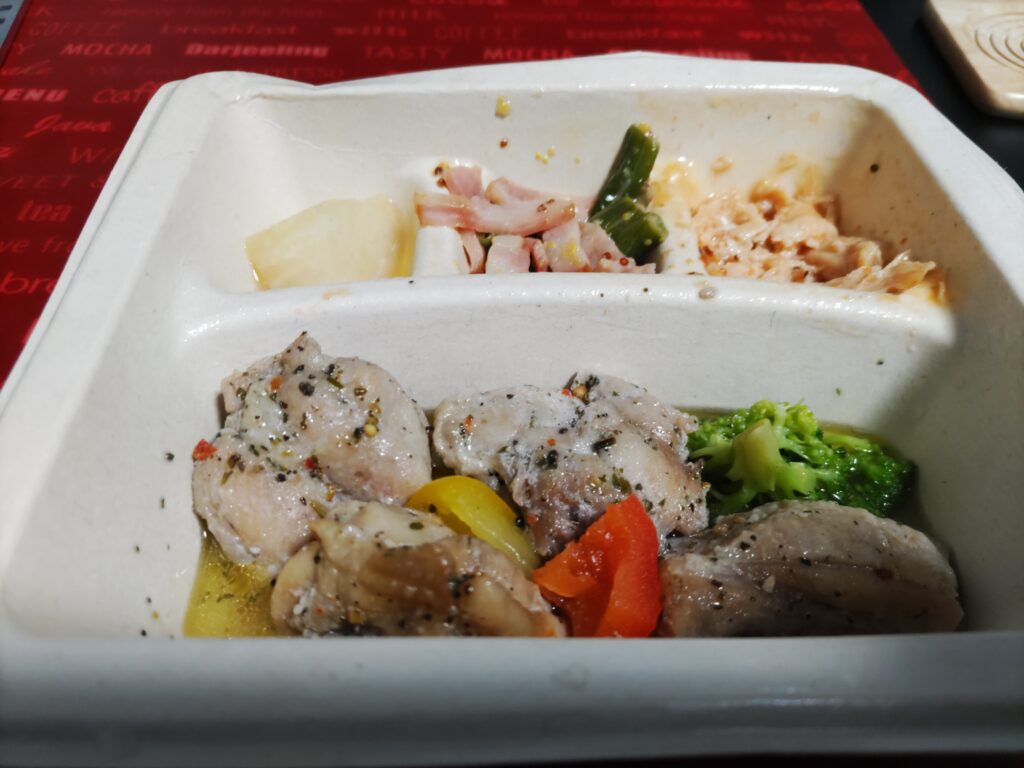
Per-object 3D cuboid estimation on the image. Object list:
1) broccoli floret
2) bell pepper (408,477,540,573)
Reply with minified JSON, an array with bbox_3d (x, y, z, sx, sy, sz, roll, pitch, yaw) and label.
[{"bbox_3d":[0.054,0.018,0.148,0.043,0.021,0.029,8,49,7],"label":"broccoli floret"},{"bbox_3d":[-0.006,0.026,0.138,0.027,0.016,0.015,28,55,22],"label":"bell pepper"}]

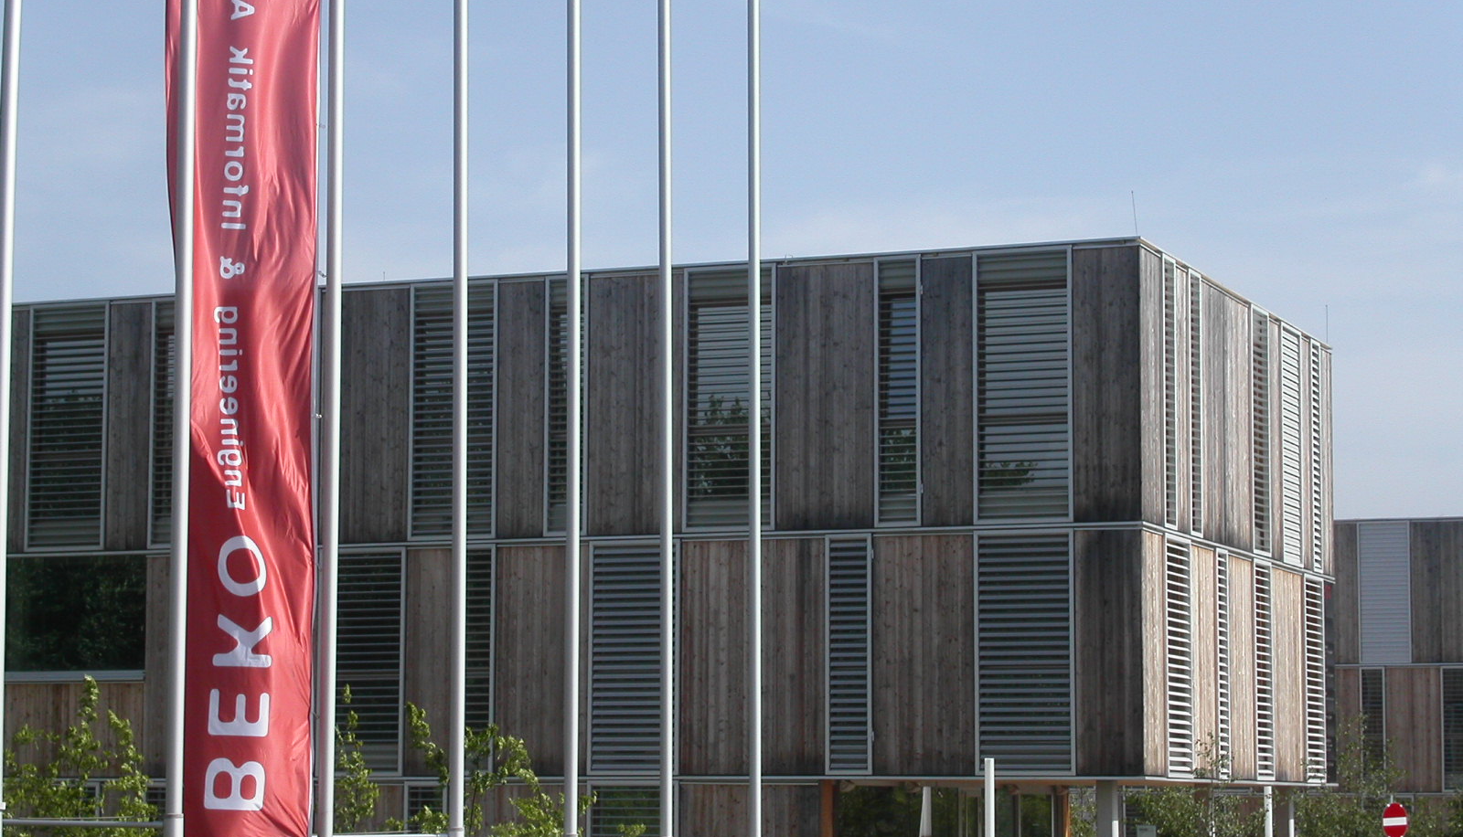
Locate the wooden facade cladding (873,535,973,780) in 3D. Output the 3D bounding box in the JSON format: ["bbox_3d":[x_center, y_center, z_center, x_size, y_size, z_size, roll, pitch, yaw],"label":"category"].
[{"bbox_3d":[2.758,3.384,49.495,1.530,3.429,0.100,-2,-7,22],"label":"wooden facade cladding"}]

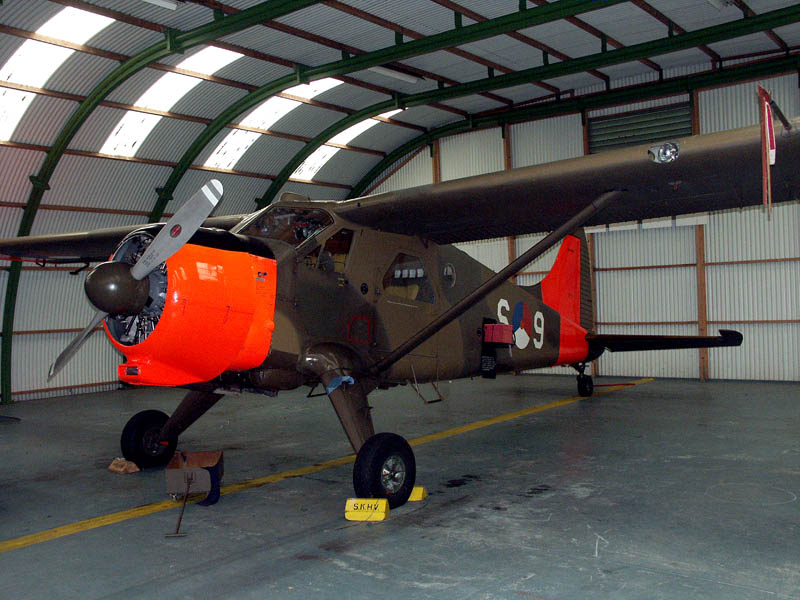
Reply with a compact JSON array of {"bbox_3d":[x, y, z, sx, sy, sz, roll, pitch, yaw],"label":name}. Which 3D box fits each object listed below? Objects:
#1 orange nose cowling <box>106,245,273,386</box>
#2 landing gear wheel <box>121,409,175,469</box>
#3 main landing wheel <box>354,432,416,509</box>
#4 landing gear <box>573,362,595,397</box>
[{"bbox_3d":[-1.816,0.114,6.781,1.220,1.230,1.030,-2,-8,38],"label":"orange nose cowling"},{"bbox_3d":[-2.562,1.433,8.293,0.235,0.610,0.620,-2,0,38],"label":"landing gear wheel"},{"bbox_3d":[-0.114,1.345,6.369,0.235,0.610,0.620,-2,0,38],"label":"main landing wheel"},{"bbox_3d":[2.913,1.258,12.746,0.180,0.555,0.400,-2,0,38],"label":"landing gear"}]

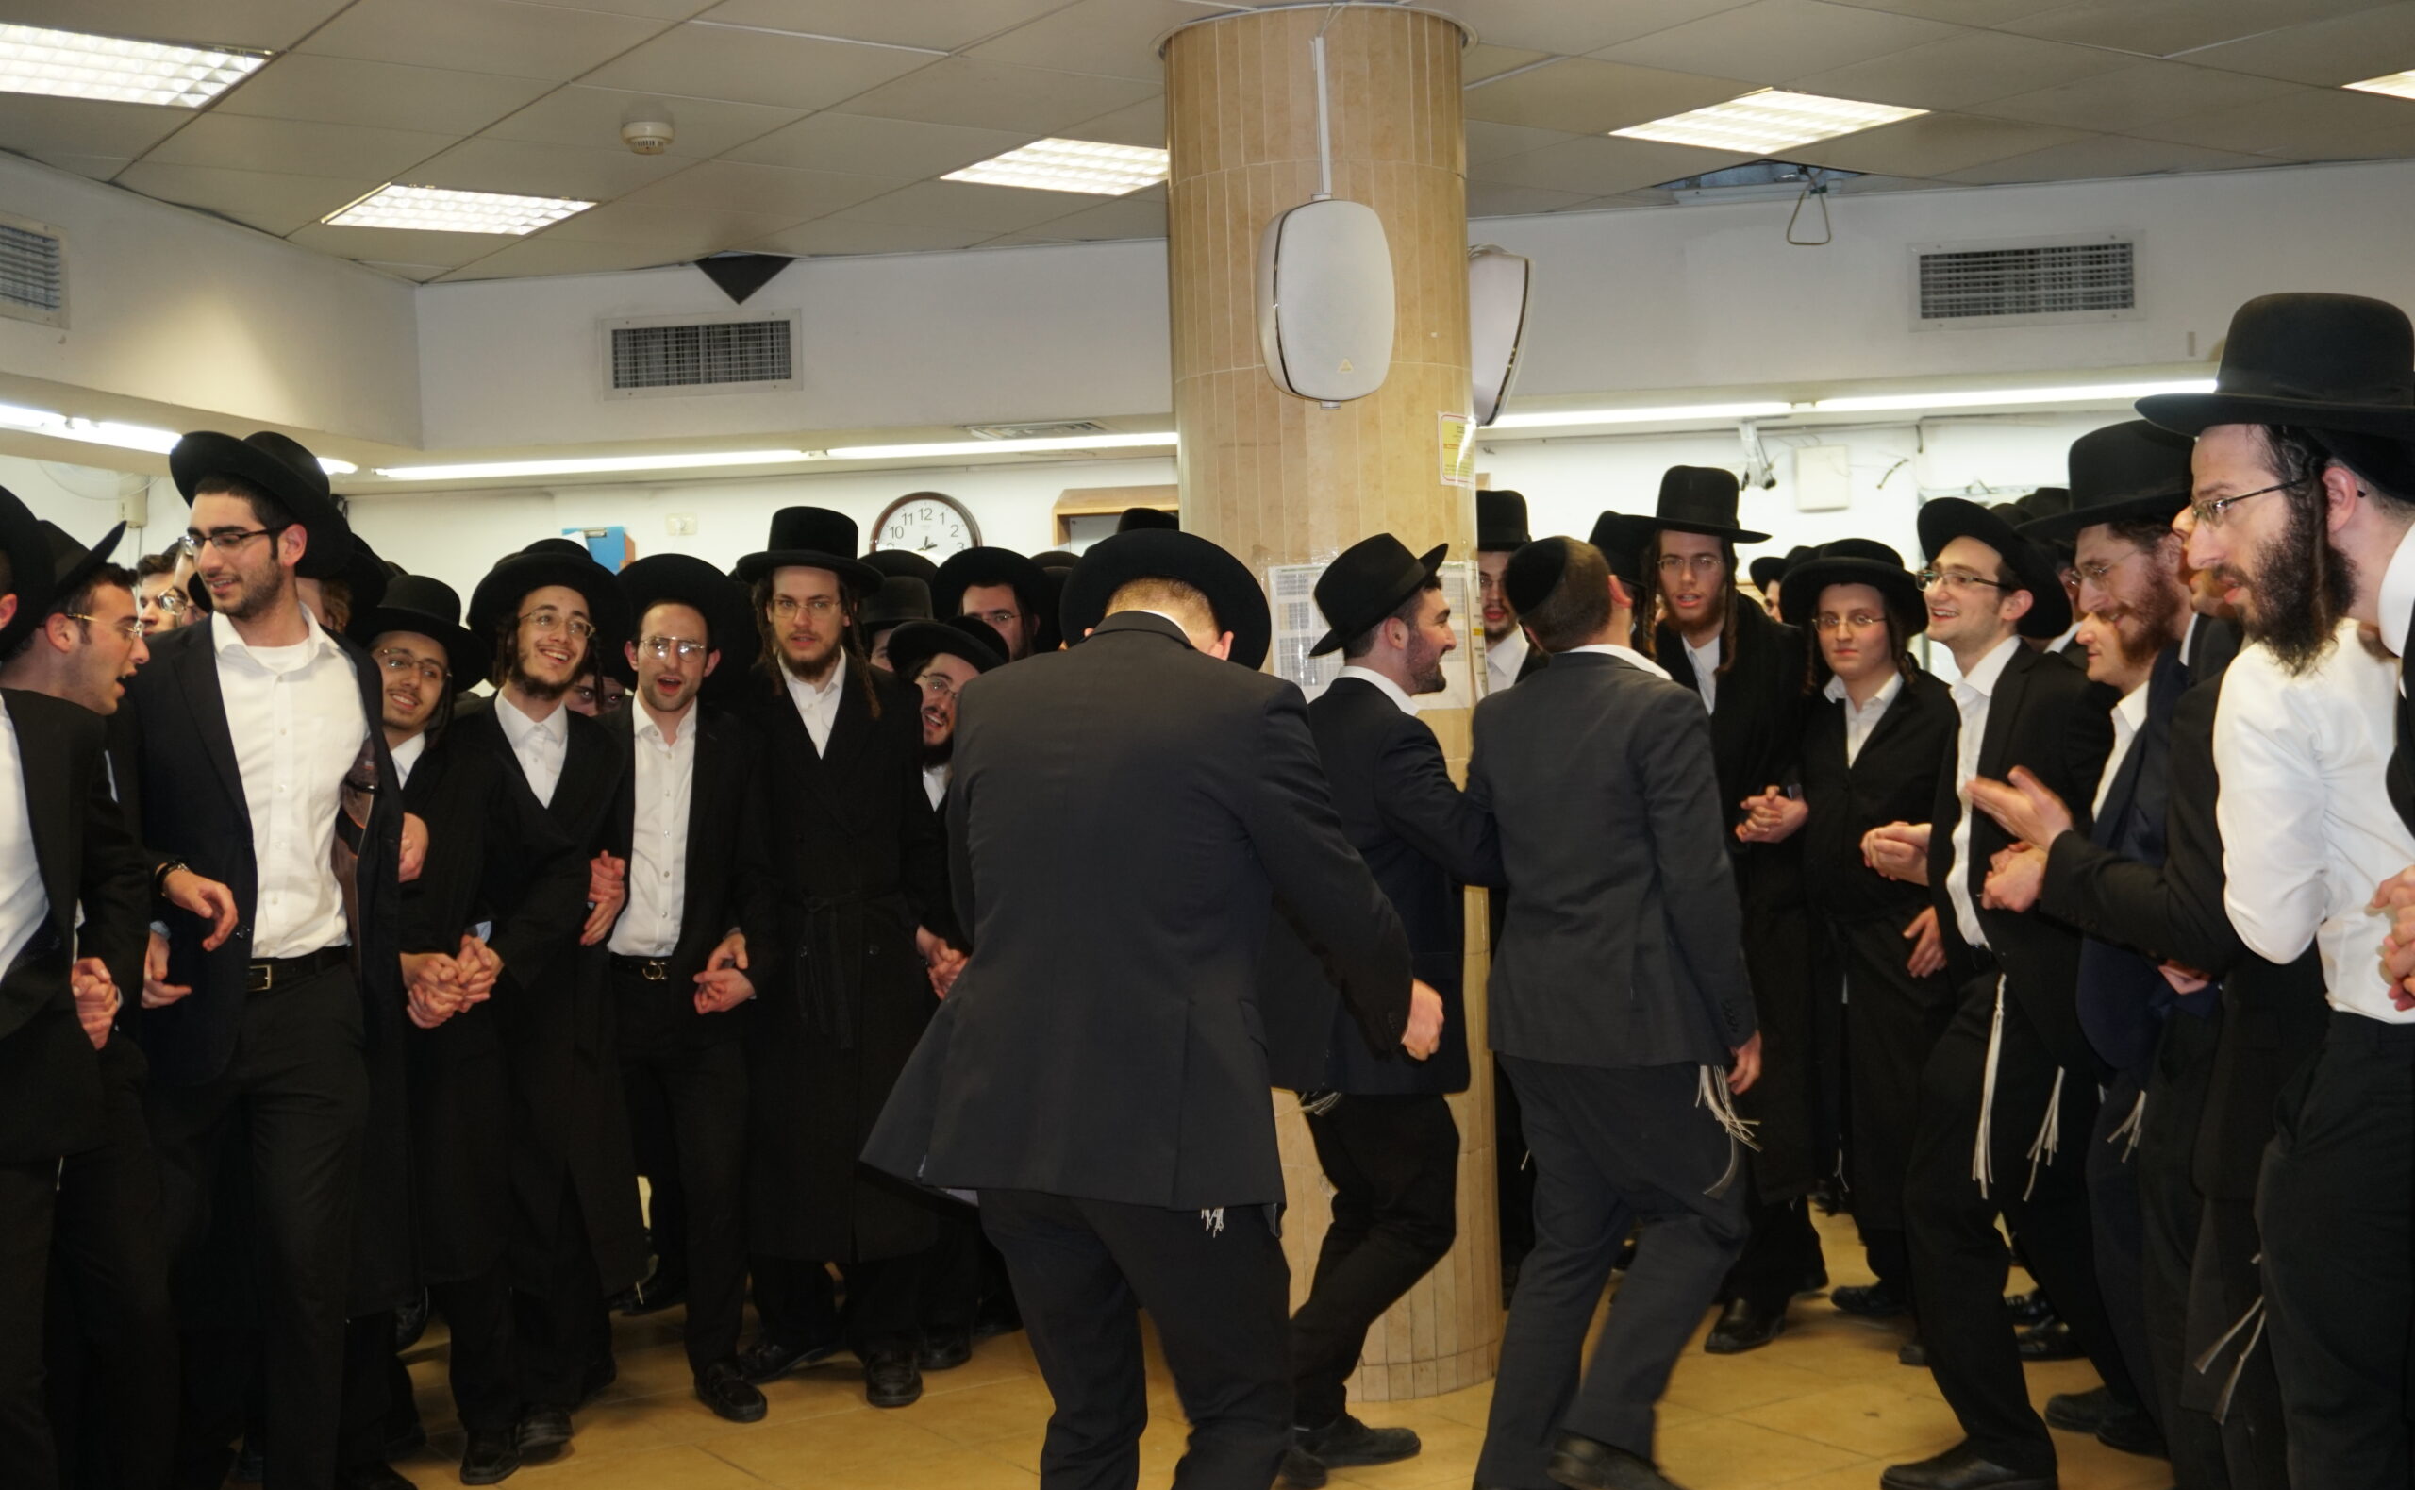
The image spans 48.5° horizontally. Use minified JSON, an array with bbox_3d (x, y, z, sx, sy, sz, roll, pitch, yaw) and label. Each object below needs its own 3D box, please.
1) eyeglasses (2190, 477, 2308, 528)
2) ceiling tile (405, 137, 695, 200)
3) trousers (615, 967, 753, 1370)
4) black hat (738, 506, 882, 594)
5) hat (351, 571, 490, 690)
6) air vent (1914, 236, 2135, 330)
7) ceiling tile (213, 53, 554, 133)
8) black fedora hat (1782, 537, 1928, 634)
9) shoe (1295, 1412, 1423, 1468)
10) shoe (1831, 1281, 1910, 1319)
[{"bbox_3d":[1.009,-0.228,2.521,0.150,0.042,0.140,-14,-2,13],"label":"eyeglasses"},{"bbox_3d":[-1.637,-1.433,6.658,0.600,0.020,0.600,-3,1,-35],"label":"ceiling tile"},{"bbox_3d":[-1.093,0.879,5.500,0.380,0.860,0.280,-2,1,-7],"label":"trousers"},{"bbox_3d":[-0.837,-0.421,5.680,0.305,0.135,0.345,2,-9,2],"label":"black hat"},{"bbox_3d":[-1.538,-0.217,5.200,0.310,0.140,0.340,23,-13,-21],"label":"hat"},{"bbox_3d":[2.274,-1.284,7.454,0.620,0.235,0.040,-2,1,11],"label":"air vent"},{"bbox_3d":[-1.785,-1.416,5.828,0.600,0.020,0.600,-2,1,-35],"label":"ceiling tile"},{"bbox_3d":[1.466,-0.369,6.070,0.330,0.125,0.355,4,-25,22],"label":"black fedora hat"},{"bbox_3d":[0.269,1.273,4.987,0.283,0.108,0.105,-2,1,-17],"label":"shoe"},{"bbox_3d":[1.521,1.203,5.985,0.285,0.105,0.100,4,0,-10],"label":"shoe"}]

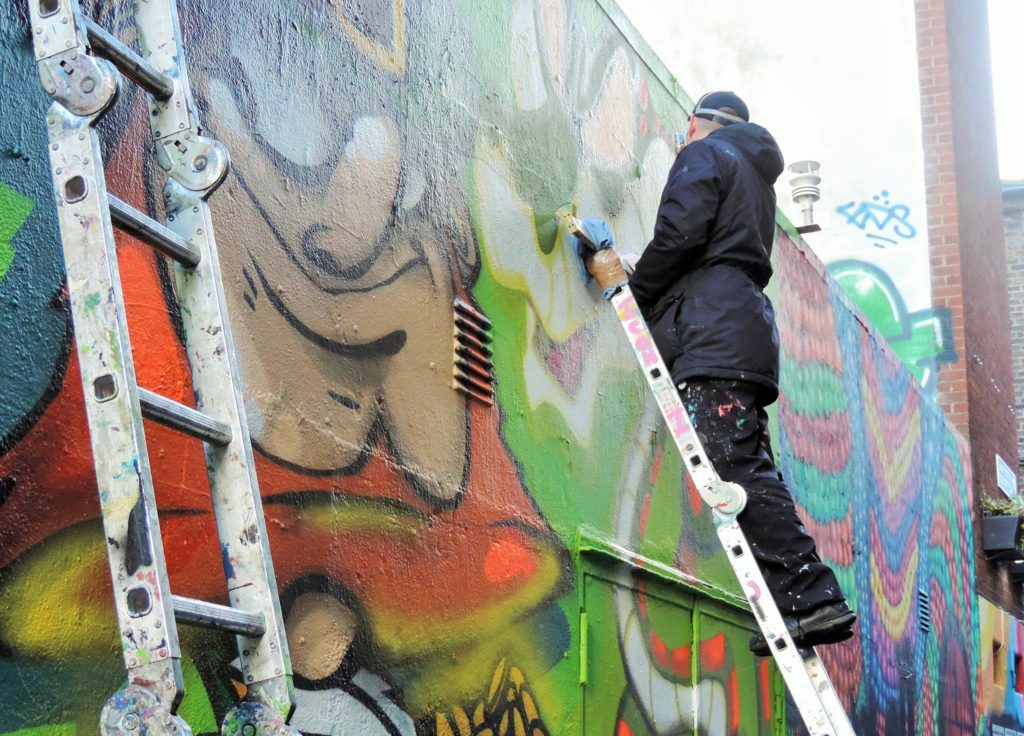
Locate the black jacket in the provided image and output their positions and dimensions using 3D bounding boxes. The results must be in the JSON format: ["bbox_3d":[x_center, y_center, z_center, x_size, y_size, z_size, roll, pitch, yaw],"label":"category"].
[{"bbox_3d":[0.600,-0.303,5.275,0.500,0.860,0.550,-11,-18,37],"label":"black jacket"}]

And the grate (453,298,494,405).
[{"bbox_3d":[-0.100,-0.041,4.645,0.028,0.240,0.220,-6,-15,22],"label":"grate"}]

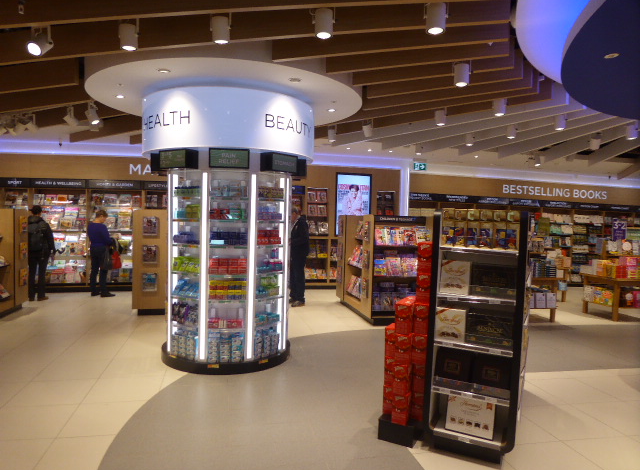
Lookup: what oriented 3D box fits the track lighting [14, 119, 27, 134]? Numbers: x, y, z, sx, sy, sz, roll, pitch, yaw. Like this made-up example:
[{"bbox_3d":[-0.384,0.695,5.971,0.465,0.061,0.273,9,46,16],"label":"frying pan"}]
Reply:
[{"bbox_3d":[-4.105,-1.487,6.335,0.150,0.180,0.160,1,2,-18],"label":"track lighting"}]

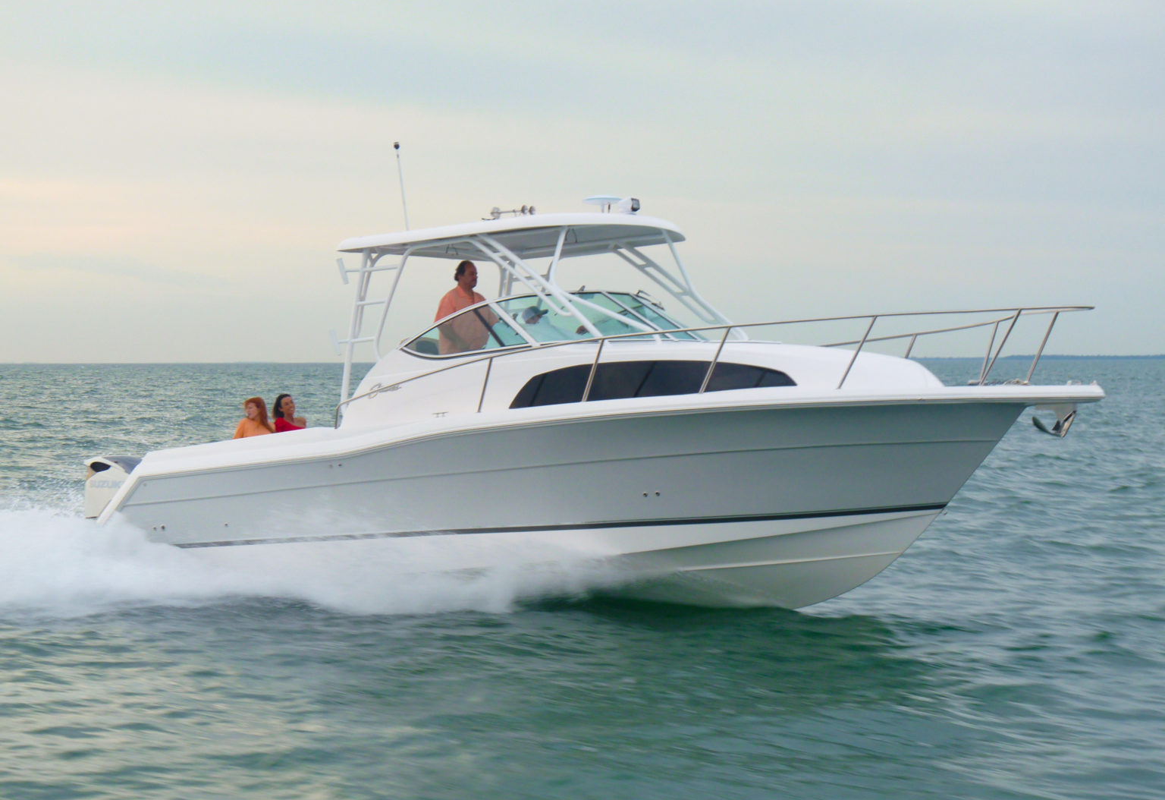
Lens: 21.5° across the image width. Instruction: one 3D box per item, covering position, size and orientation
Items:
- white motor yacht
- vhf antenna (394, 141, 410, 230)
[{"bbox_3d":[-0.030,0.092,28.762,11.000,3.850,3.400,-4,-2,36],"label":"white motor yacht"},{"bbox_3d":[-1.713,-2.037,29.107,0.050,0.860,0.050,-10,-5,36],"label":"vhf antenna"}]

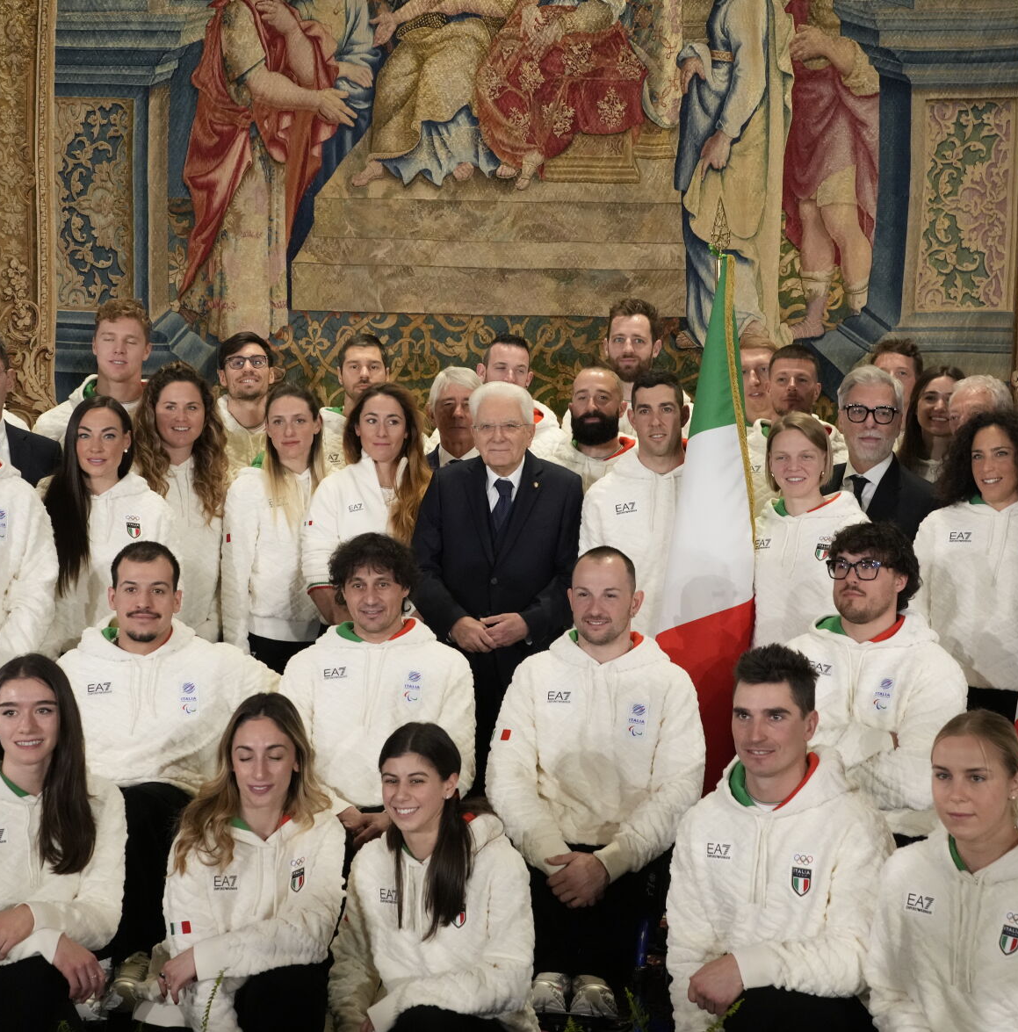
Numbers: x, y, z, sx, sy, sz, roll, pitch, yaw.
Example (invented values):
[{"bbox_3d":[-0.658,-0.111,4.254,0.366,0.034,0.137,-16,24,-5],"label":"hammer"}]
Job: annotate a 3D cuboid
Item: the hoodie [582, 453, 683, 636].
[{"bbox_3d":[0.428,0.130,5.025,0.500,0.660,0.320,1,4,3],"label":"hoodie"}]

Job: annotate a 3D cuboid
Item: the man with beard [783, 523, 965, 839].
[{"bbox_3d":[0.902,0.622,4.360,0.560,1.190,0.700,2,4,16],"label":"man with beard"}]

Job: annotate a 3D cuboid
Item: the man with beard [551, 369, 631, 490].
[{"bbox_3d":[0.261,0.422,5.516,0.510,1.770,0.340,1,4,4],"label":"man with beard"}]

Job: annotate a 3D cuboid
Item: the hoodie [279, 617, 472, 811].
[{"bbox_3d":[-0.335,0.537,4.500,0.540,0.580,0.420,0,4,-6],"label":"hoodie"}]

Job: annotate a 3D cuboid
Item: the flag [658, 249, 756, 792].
[{"bbox_3d":[0.496,0.069,4.800,0.380,1.540,0.300,1,4,0],"label":"flag"}]

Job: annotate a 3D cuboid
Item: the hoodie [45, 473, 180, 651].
[{"bbox_3d":[-1.102,0.172,4.903,0.420,0.600,0.310,0,4,-7],"label":"hoodie"}]

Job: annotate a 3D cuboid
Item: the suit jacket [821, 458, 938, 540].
[{"bbox_3d":[1.027,0.202,5.050,0.530,0.770,0.320,2,4,16],"label":"suit jacket"}]

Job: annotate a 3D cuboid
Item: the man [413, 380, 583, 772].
[{"bbox_3d":[-0.029,0.478,4.920,0.490,1.710,0.330,1,4,0],"label":"man"}]

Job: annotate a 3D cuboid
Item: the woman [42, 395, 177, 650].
[{"bbox_3d":[-1.105,0.481,4.941,0.430,1.630,0.320,0,4,-7],"label":"woman"}]

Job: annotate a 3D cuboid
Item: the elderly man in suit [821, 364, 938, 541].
[{"bbox_3d":[0.990,0.449,5.066,0.500,1.760,0.340,1,4,11],"label":"elderly man in suit"}]

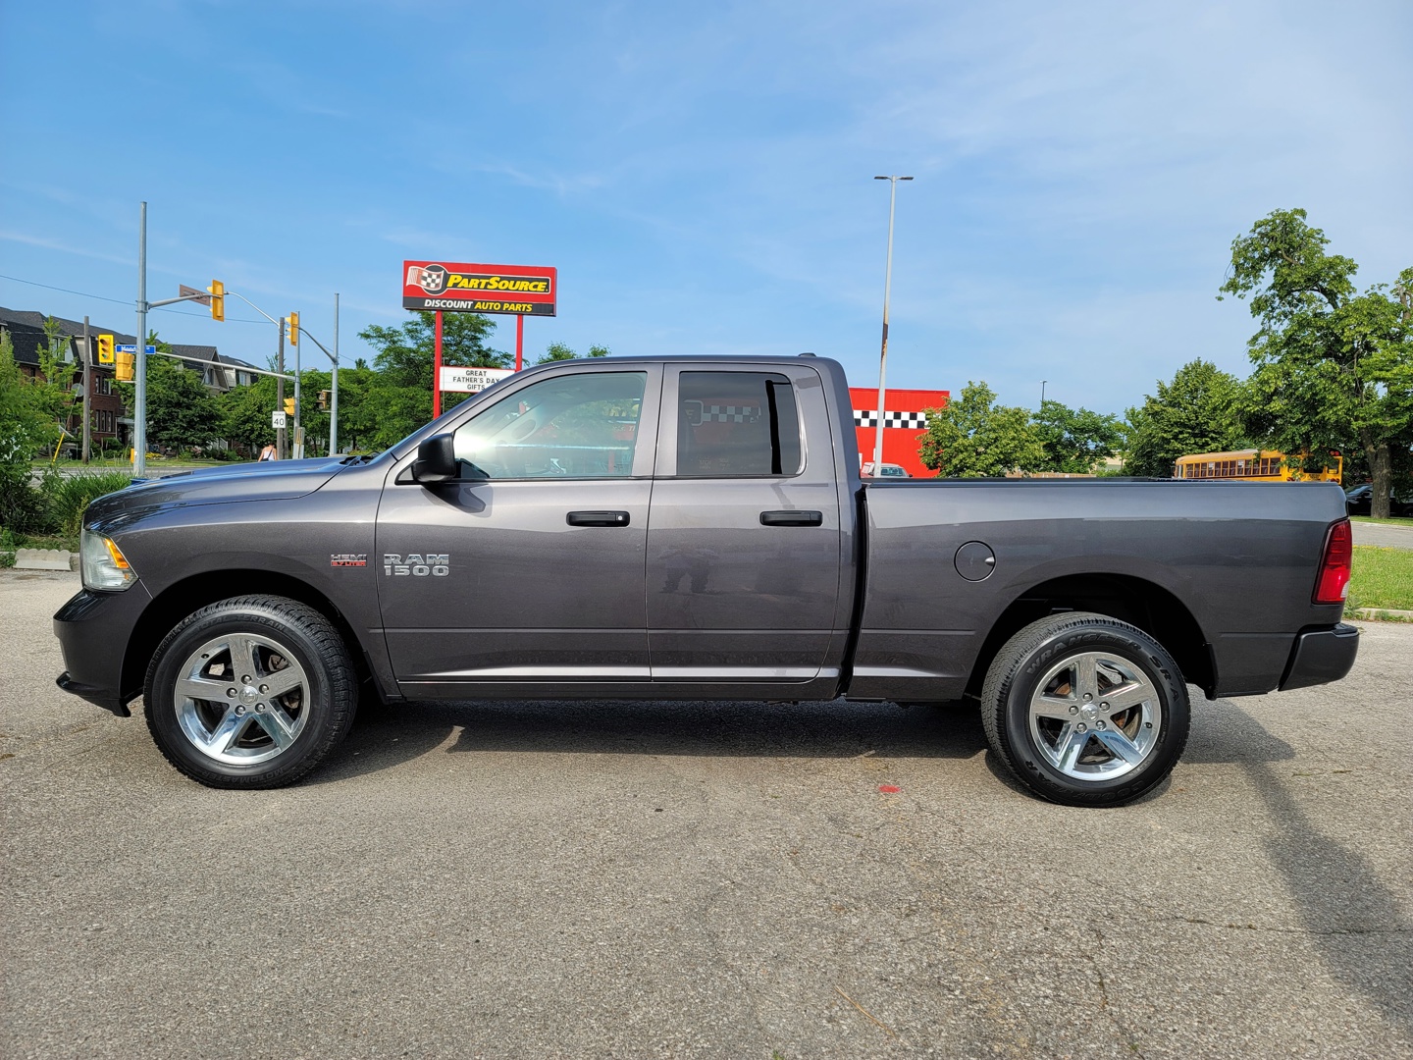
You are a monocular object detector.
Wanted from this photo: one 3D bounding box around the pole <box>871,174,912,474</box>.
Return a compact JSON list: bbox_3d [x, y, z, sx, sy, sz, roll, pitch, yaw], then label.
[{"bbox_3d":[5.362,-5.506,30.500,1.200,10.190,0.400,2,4,0],"label":"pole"}]

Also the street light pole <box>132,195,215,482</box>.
[{"bbox_3d":[-16.450,-5.462,31.800,0.600,8.670,3.300,3,4,14],"label":"street light pole"}]

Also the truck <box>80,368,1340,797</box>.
[{"bbox_3d":[-0.041,0.107,5.278,5.820,1.950,2.080,2,4,-1],"label":"truck"}]

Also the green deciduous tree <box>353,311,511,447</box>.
[{"bbox_3d":[-15.466,-8.188,58.000,9.000,8.700,8.600,2,3,0],"label":"green deciduous tree"}]

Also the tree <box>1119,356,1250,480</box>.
[{"bbox_3d":[32.283,-6.826,69.000,8.400,9.390,8.200,2,4,0],"label":"tree"}]

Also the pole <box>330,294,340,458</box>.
[{"bbox_3d":[-16.745,-6.362,46.000,0.350,8.610,0.350,2,4,0],"label":"pole"}]

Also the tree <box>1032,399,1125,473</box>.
[{"bbox_3d":[28.394,-6.408,78.000,7.100,7.160,6.900,2,4,0],"label":"tree"}]

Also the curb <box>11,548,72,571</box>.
[{"bbox_3d":[-7.802,0.344,12.000,0.680,0.220,0.200,2,3,6],"label":"curb"}]

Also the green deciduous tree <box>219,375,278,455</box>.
[{"bbox_3d":[-28.628,-7.166,64.000,4.300,5.200,4.300,2,3,0],"label":"green deciduous tree"}]

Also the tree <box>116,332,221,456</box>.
[{"bbox_3d":[-31.115,-7.882,59.000,6.200,7.100,6.000,2,3,0],"label":"tree"}]

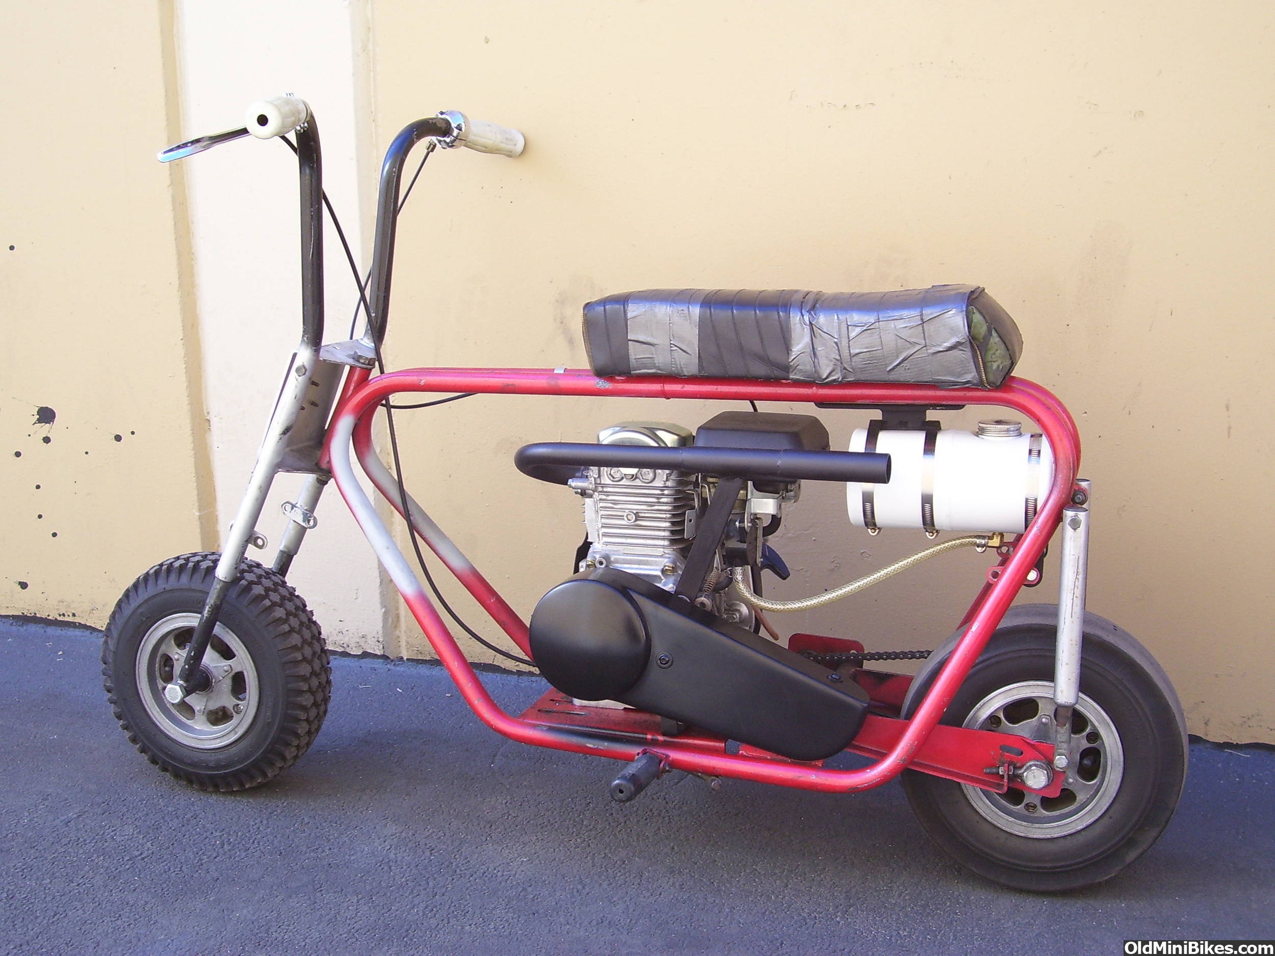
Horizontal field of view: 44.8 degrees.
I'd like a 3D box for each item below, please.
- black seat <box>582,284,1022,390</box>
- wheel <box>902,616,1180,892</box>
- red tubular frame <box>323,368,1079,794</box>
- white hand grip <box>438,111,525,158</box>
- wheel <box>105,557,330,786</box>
[{"bbox_3d":[0.186,-0.163,1.687,0.451,0.100,0.201,3,11,15],"label":"black seat"},{"bbox_3d":[0.442,0.295,1.700,0.310,0.310,0.125,3,11,15],"label":"wheel"},{"bbox_3d":[0.041,0.097,1.774,0.882,0.466,0.211,3,11,15],"label":"red tubular frame"},{"bbox_3d":[-0.199,-0.443,2.004,0.050,0.050,0.138,8,8,35],"label":"white hand grip"},{"bbox_3d":[-0.532,0.245,1.957,0.308,0.308,0.096,4,11,18],"label":"wheel"}]

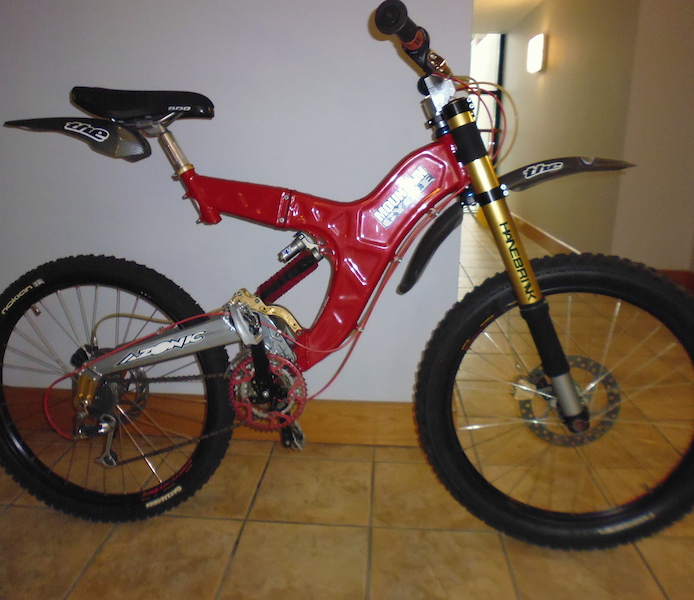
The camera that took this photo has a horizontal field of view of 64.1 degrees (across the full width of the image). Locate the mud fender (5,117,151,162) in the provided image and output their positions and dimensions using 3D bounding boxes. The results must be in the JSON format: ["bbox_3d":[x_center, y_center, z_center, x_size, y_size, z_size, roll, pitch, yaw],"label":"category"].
[{"bbox_3d":[-0.580,-0.348,1.204,0.325,0.095,0.120,2,10,5],"label":"mud fender"}]

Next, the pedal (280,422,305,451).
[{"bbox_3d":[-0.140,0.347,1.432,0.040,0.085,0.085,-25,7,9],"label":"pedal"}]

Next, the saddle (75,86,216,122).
[{"bbox_3d":[-0.424,-0.415,1.177,0.288,0.070,0.145,2,10,5],"label":"saddle"}]

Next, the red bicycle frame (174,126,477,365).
[{"bbox_3d":[-0.056,-0.085,1.202,0.605,0.535,0.085,2,10,5],"label":"red bicycle frame"}]

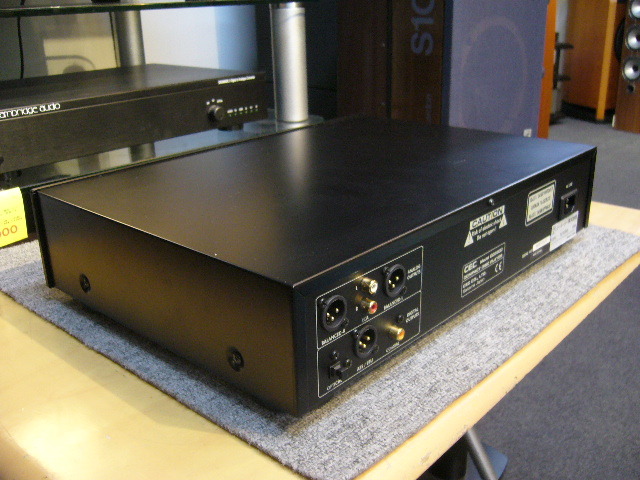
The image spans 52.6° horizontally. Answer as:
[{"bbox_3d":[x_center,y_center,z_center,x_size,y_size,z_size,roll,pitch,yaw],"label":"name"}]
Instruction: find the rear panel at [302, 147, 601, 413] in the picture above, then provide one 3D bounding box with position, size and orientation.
[{"bbox_3d":[0.131,0.005,0.500,0.022,0.079,0.427,16,26,39],"label":"rear panel"}]

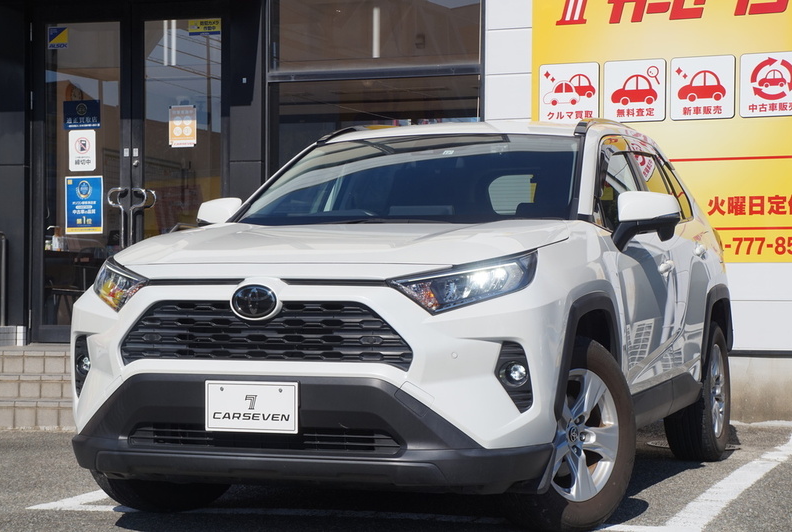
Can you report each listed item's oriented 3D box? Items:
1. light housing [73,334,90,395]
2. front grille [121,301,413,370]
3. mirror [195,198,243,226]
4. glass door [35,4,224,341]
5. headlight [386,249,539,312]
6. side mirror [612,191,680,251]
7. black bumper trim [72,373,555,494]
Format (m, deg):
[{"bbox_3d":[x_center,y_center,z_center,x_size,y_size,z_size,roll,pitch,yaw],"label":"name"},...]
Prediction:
[{"bbox_3d":[-1.114,0.367,5.980,0.135,0.240,0.120,0,-1,33],"label":"light housing"},{"bbox_3d":[-0.451,0.228,5.471,1.070,0.240,0.140,0,-1,21],"label":"front grille"},{"bbox_3d":[-0.767,-0.180,7.317,0.255,0.235,0.175,0,-1,21],"label":"mirror"},{"bbox_3d":[-1.904,-0.650,11.900,1.470,2.370,0.080,0,-1,19],"label":"glass door"},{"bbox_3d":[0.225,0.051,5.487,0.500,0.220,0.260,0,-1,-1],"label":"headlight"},{"bbox_3d":[1.002,-0.185,6.652,0.255,0.235,0.175,0,-1,21],"label":"side mirror"},{"bbox_3d":[-0.394,0.554,5.621,1.770,0.405,0.510,0,-1,21],"label":"black bumper trim"}]

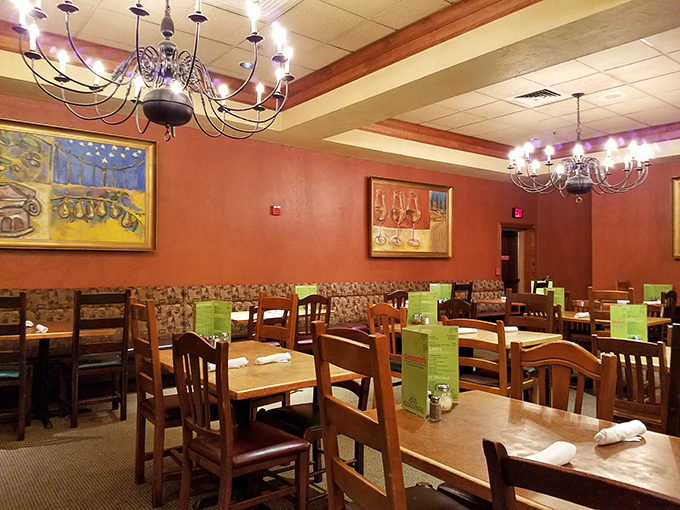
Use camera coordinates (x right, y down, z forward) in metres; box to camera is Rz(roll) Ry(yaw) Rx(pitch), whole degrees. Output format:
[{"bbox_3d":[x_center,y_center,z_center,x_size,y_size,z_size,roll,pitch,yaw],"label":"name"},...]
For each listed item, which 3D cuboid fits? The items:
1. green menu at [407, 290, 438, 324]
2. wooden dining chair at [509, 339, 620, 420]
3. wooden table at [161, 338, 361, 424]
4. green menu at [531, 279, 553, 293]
[{"bbox_3d":[0.747,0.476,4.620,0.310,0.280,0.100,1,-2,-20],"label":"green menu"},{"bbox_3d":[0.689,0.824,1.915,0.480,0.950,0.450,1,-2,-36],"label":"wooden dining chair"},{"bbox_3d":[-0.496,0.940,2.717,0.700,0.760,1.240,1,-2,-35],"label":"wooden table"},{"bbox_3d":[3.279,0.573,8.300,0.330,0.280,0.100,-1,-2,27],"label":"green menu"}]

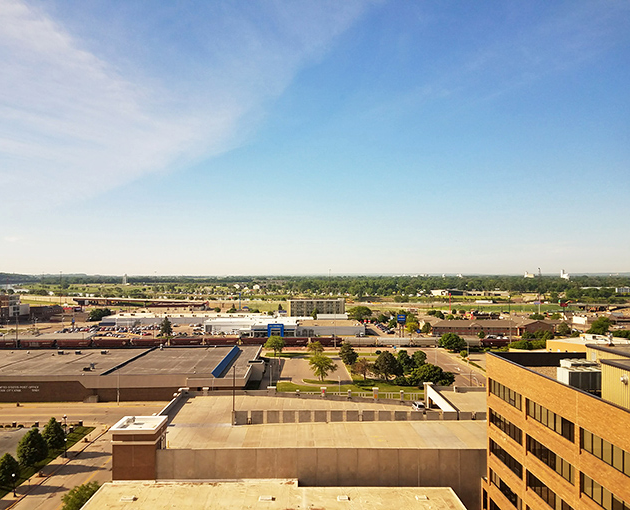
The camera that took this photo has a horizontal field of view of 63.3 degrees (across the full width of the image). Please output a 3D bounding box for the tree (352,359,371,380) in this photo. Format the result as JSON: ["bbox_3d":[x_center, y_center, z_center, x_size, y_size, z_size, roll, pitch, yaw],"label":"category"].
[{"bbox_3d":[16.884,41.359,183.606,7.540,8.030,7.320,0,-2,5],"label":"tree"}]

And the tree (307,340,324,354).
[{"bbox_3d":[0.522,44.298,242.482,7.690,6.420,7.460,0,-2,0],"label":"tree"}]

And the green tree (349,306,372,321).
[{"bbox_3d":[37.077,48.222,420.997,19.770,11.500,16.300,0,-2,5],"label":"green tree"}]

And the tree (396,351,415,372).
[{"bbox_3d":[33.696,40.374,191.381,6.820,9.110,6.820,0,-2,0],"label":"tree"}]

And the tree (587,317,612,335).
[{"bbox_3d":[177.543,44.591,319.191,14.680,11.390,14.240,-1,-2,29],"label":"tree"}]

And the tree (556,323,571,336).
[{"bbox_3d":[154.437,46.026,316.584,8.980,8.330,8.710,-1,-2,26],"label":"tree"}]

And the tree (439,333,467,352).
[{"bbox_3d":[65.967,42.061,243.430,12.870,9.710,12.870,0,-2,0],"label":"tree"}]

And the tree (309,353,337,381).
[{"bbox_3d":[2.813,39.598,179.778,9.490,9.780,9.490,0,-2,0],"label":"tree"}]

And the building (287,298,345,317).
[{"bbox_3d":[1.358,46.710,451.472,48.000,16.300,17.000,0,-2,-9],"label":"building"}]

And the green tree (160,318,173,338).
[{"bbox_3d":[-87.307,42.801,300.495,7.340,12.590,7.340,0,-2,0],"label":"green tree"}]

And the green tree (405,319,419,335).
[{"bbox_3d":[62.101,45.817,325.450,8.280,9.390,8.030,0,-2,11],"label":"green tree"}]

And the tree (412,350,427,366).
[{"bbox_3d":[40.329,41.130,197.244,6.050,8.050,6.050,0,-2,0],"label":"tree"}]

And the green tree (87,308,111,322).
[{"bbox_3d":[-171.163,48.010,406.296,18.690,10.860,15.410,1,-2,-23],"label":"green tree"}]

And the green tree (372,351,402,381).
[{"bbox_3d":[25.937,40.023,184.167,11.530,10.740,11.180,0,-2,8],"label":"green tree"}]

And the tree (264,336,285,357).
[{"bbox_3d":[-18.467,42.156,235.954,9.900,8.950,9.900,0,-2,0],"label":"tree"}]

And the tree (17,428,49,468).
[{"bbox_3d":[-54.372,37.438,98.444,5.140,7.890,5.140,0,-2,0],"label":"tree"}]

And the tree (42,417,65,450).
[{"bbox_3d":[-56.628,38.931,110.624,5.080,7.600,4.930,1,-2,-27],"label":"tree"}]

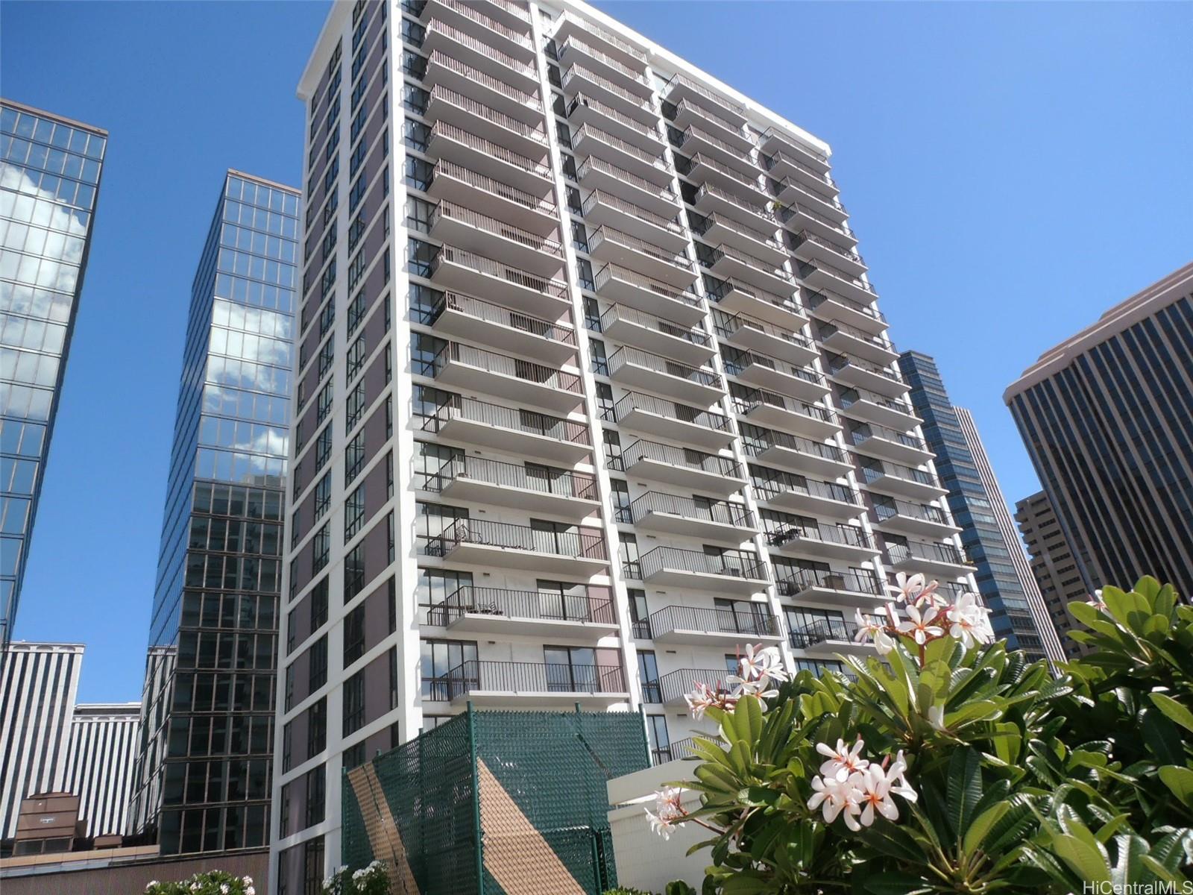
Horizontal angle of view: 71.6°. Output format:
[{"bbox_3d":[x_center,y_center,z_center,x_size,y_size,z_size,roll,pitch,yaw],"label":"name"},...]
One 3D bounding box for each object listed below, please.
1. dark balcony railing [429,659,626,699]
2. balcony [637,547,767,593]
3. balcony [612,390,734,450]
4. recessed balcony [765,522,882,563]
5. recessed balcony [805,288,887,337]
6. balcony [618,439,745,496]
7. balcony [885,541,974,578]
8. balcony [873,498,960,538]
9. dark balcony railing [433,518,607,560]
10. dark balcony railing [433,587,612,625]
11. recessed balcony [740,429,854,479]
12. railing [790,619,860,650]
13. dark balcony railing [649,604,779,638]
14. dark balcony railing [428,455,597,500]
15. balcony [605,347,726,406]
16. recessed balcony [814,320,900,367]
[{"bbox_3d":[-1.996,8.702,30.507,6.727,1.048,1.354,12,-34,-34],"label":"dark balcony railing"},{"bbox_3d":[5.266,5.840,38.894,6.940,1.185,1.434,12,-34,-34],"label":"balcony"},{"bbox_3d":[4.148,-1.311,42.177,6.790,1.191,1.408,12,-34,-34],"label":"balcony"},{"bbox_3d":[13.046,5.310,46.086,6.978,1.192,1.467,12,-34,-34],"label":"recessed balcony"},{"bbox_3d":[18.388,-9.679,60.175,7.018,1.205,1.611,12,-34,-34],"label":"recessed balcony"},{"bbox_3d":[4.569,1.114,41.709,6.884,1.238,1.485,12,-34,-34],"label":"balcony"},{"bbox_3d":[20.866,6.967,51.215,6.872,1.185,1.434,12,-34,-34],"label":"balcony"},{"bbox_3d":[20.515,4.584,52.478,6.872,1.185,1.434,12,-34,-34],"label":"balcony"},{"bbox_3d":[-2.769,4.065,33.477,6.736,1.059,1.572,12,-34,-34],"label":"dark balcony railing"},{"bbox_3d":[-2.421,6.523,32.465,6.815,1.040,1.412,12,-34,-34],"label":"dark balcony railing"},{"bbox_3d":[12.062,0.437,47.612,6.829,1.191,1.408,12,-34,-34],"label":"recessed balcony"},{"bbox_3d":[13.548,9.986,43.225,6.742,1.059,1.572,12,-34,-34],"label":"railing"},{"bbox_3d":[5.515,8.078,37.169,6.682,1.048,1.354,12,-34,-34],"label":"dark balcony railing"},{"bbox_3d":[-3.083,1.653,34.667,6.748,1.058,1.395,12,-34,-34],"label":"dark balcony railing"},{"bbox_3d":[3.863,-3.694,43.943,6.940,1.185,1.434,12,-34,-34],"label":"balcony"},{"bbox_3d":[18.532,-7.266,58.070,6.751,1.191,1.408,12,-34,-34],"label":"recessed balcony"}]

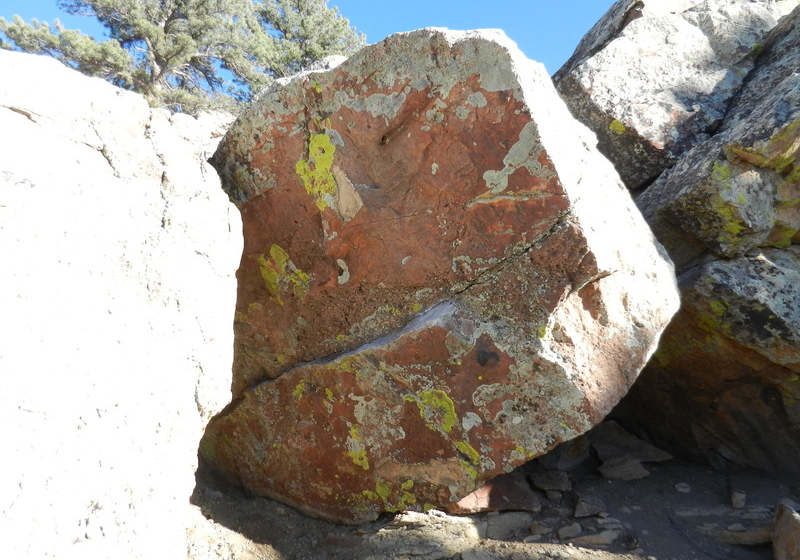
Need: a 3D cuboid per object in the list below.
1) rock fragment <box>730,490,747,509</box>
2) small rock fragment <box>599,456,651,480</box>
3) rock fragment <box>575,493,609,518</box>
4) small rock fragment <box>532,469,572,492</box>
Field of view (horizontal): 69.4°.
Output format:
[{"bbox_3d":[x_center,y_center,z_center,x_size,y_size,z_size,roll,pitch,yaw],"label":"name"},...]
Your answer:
[{"bbox_3d":[2.138,1.387,3.650,0.099,0.088,0.085,0,-2,0],"label":"rock fragment"},{"bbox_3d":[1.632,1.370,4.200,0.370,0.084,0.260,0,-2,0],"label":"small rock fragment"},{"bbox_3d":[1.160,1.366,3.500,0.202,0.110,0.150,0,-2,0],"label":"rock fragment"},{"bbox_3d":[1.043,1.371,3.950,0.268,0.105,0.180,0,-2,0],"label":"small rock fragment"}]

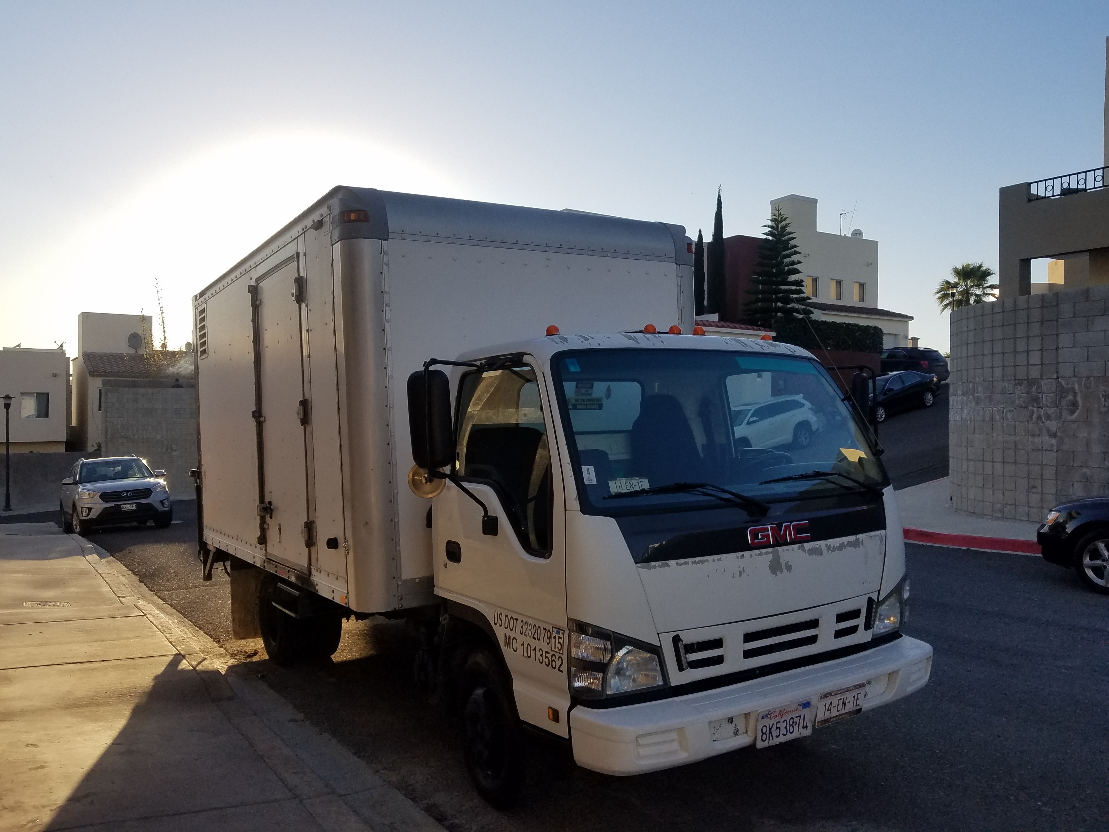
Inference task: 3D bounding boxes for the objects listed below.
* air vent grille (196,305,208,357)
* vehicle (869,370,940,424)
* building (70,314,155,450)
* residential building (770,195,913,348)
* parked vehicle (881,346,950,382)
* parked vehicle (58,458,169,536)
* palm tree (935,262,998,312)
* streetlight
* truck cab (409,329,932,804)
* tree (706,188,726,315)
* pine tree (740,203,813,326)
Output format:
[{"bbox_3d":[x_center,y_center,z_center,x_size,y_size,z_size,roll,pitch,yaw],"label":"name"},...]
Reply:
[{"bbox_3d":[-3.216,-0.773,7.596,0.040,0.462,0.428,-2,-1,-33],"label":"air vent grille"},{"bbox_3d":[11.150,-0.750,28.400,4.800,1.470,1.830,-14,11,-34],"label":"vehicle"},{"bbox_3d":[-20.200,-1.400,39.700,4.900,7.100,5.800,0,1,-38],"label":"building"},{"bbox_3d":[13.400,-6.000,42.900,7.000,9.200,6.500,0,1,-32],"label":"residential building"},{"bbox_3d":[14.800,-2.170,37.000,1.840,1.700,4.700,-6,6,-42],"label":"parked vehicle"},{"bbox_3d":[-10.050,1.720,18.950,1.800,1.630,4.270,-2,0,-36],"label":"parked vehicle"},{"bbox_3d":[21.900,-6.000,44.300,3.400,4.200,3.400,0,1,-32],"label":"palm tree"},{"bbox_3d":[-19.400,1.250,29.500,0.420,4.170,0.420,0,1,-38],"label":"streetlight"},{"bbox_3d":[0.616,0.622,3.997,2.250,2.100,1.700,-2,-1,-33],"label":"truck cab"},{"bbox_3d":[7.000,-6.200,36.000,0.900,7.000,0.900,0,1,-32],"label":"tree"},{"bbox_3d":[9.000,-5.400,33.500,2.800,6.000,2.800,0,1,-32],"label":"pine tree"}]

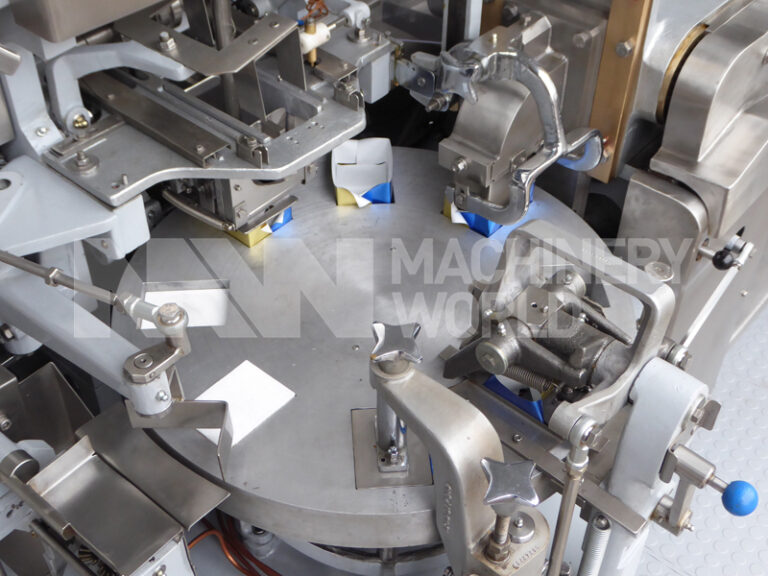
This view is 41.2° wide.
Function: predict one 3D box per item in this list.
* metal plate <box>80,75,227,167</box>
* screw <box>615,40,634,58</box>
[{"bbox_3d":[-0.259,-0.189,1.129,0.221,0.012,0.036,31,51,28],"label":"metal plate"},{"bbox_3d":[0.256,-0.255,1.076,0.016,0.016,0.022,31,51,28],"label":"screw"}]

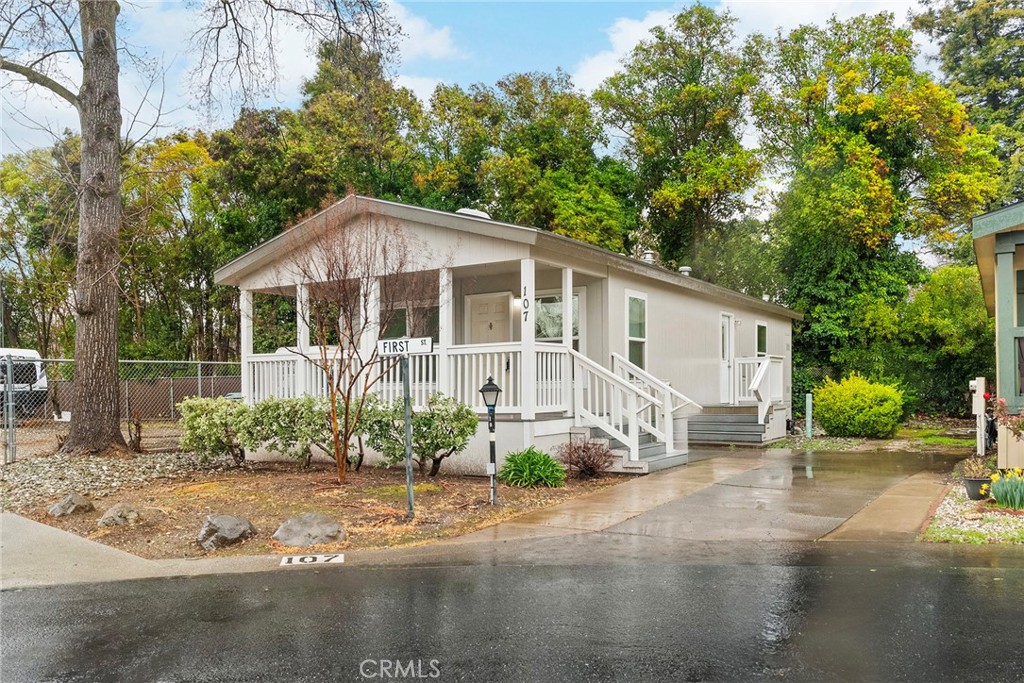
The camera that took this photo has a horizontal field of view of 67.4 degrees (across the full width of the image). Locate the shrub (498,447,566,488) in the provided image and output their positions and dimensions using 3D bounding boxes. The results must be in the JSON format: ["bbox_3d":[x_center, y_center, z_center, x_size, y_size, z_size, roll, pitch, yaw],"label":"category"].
[{"bbox_3d":[0.248,1.598,9.862,0.840,0.470,0.800,-1,-3,1],"label":"shrub"}]

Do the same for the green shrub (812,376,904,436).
[{"bbox_3d":[7.934,1.493,17.634,2.050,1.330,1.900,-2,-3,24],"label":"green shrub"}]

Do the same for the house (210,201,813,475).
[{"bbox_3d":[1.936,0.144,18.714,6.800,4.240,16.400,-2,-3,32],"label":"house"}]

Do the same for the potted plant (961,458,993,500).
[{"bbox_3d":[5.149,1.504,8.511,0.360,0.440,0.350,-2,-3,31],"label":"potted plant"}]

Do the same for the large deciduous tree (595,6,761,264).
[{"bbox_3d":[6.945,-5.721,32.437,6.900,17.260,6.600,-1,-3,12],"label":"large deciduous tree"}]

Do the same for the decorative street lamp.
[{"bbox_3d":[-0.236,1.064,8.435,0.240,1.400,0.240,0,-3,-2],"label":"decorative street lamp"}]

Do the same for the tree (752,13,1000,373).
[{"bbox_3d":[13.458,-4.938,28.885,9.000,15.220,8.200,-2,-3,25],"label":"tree"}]

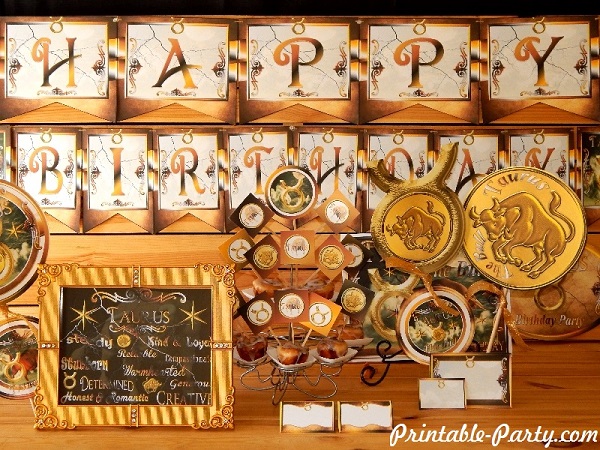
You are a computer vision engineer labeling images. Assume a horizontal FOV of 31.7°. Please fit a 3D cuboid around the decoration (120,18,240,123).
[{"bbox_3d":[-0.246,-0.310,2.120,0.243,0.213,0.010,0,0,0],"label":"decoration"}]

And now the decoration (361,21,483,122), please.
[{"bbox_3d":[0.240,-0.308,2.120,0.243,0.214,0.010,0,0,0],"label":"decoration"}]

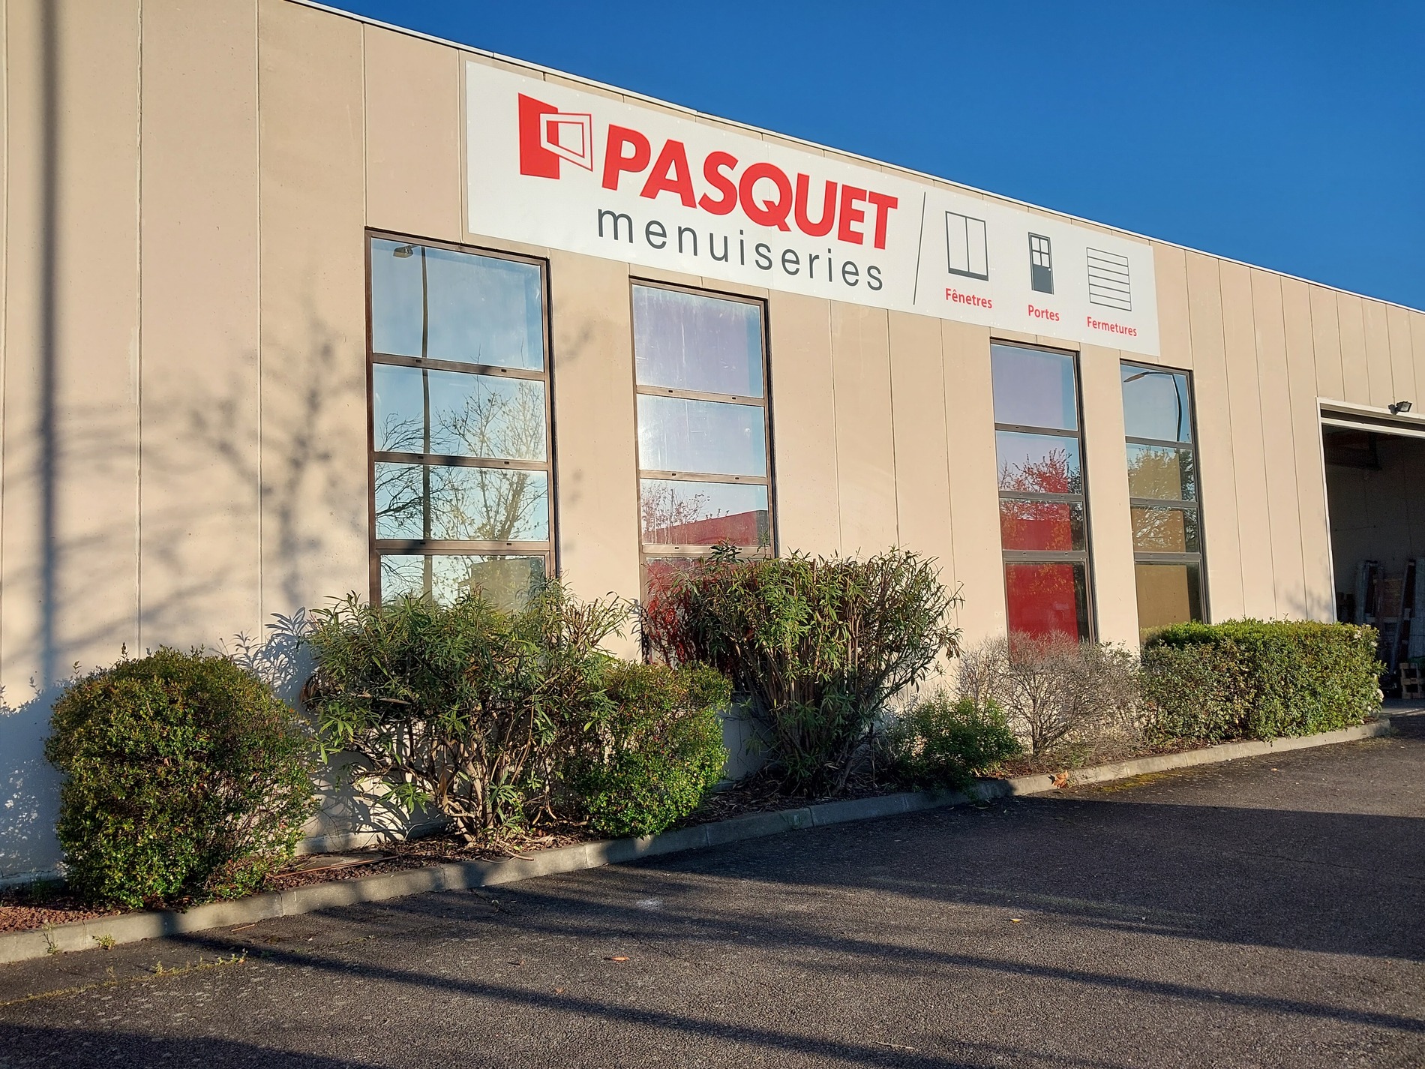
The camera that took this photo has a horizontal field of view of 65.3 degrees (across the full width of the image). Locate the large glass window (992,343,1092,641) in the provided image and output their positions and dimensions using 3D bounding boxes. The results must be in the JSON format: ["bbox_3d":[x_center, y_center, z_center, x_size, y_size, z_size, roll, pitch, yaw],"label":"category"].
[{"bbox_3d":[3.555,-0.350,12.037,1.453,3.441,0.100,1,-5,-35],"label":"large glass window"}]

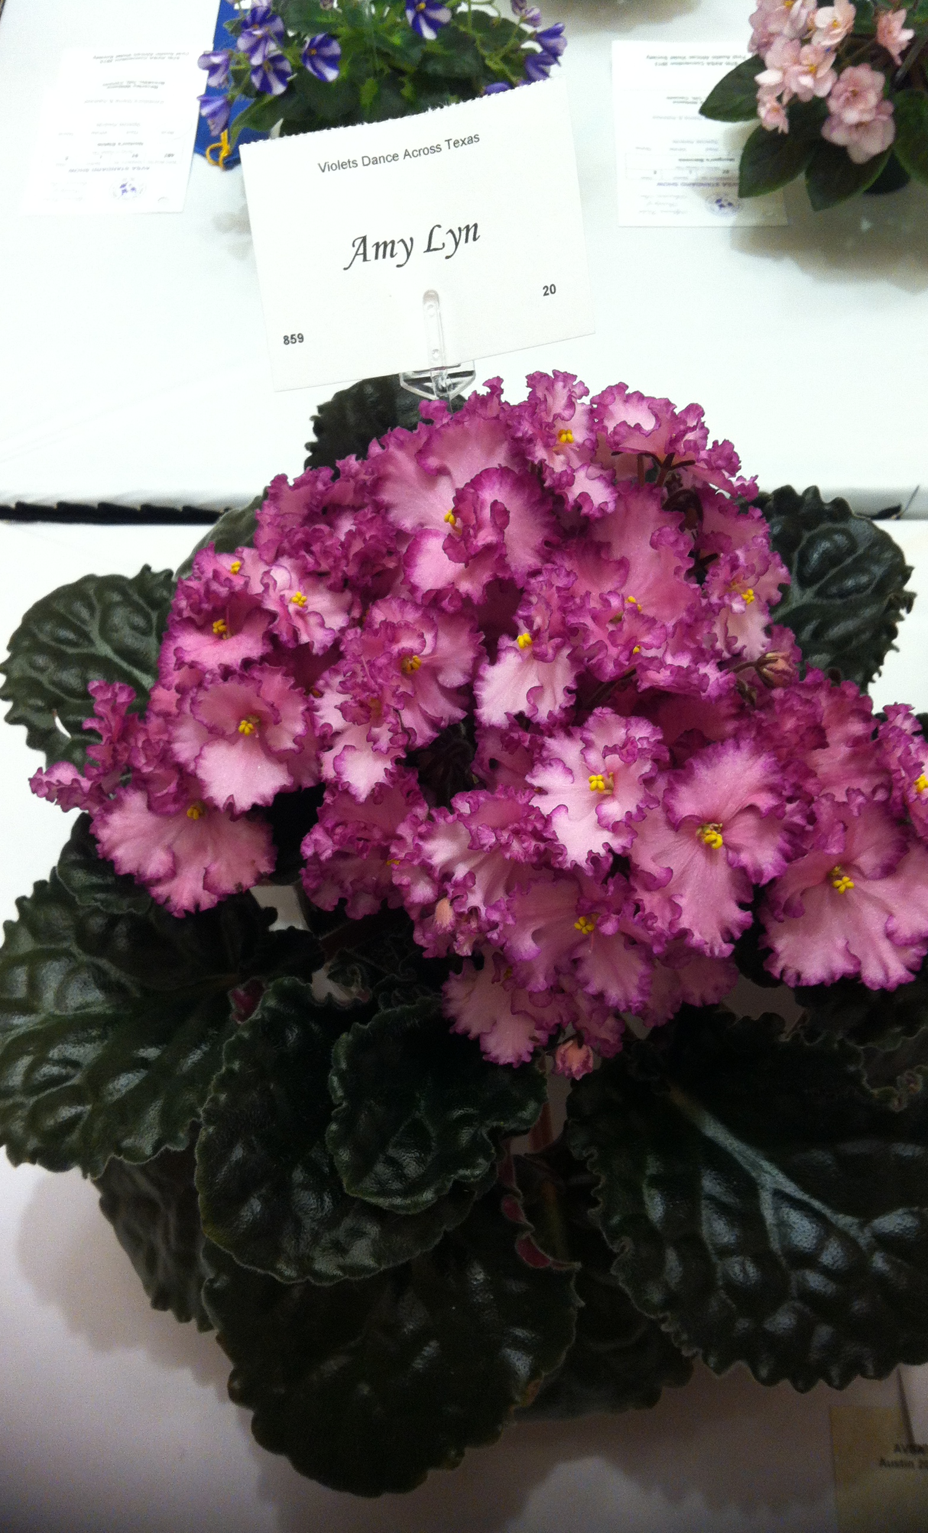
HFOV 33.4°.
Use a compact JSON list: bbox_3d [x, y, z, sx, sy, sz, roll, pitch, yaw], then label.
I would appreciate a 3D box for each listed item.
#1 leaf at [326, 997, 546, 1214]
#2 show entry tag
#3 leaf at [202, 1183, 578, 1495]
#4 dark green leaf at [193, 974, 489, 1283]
[{"bbox_3d":[-0.008,0.081,0.360,0.050,0.025,0.047,16,72,8],"label":"leaf"},{"bbox_3d":[-0.015,-0.164,0.478,0.103,0.008,0.077,-7,90,10],"label":"show entry tag"},{"bbox_3d":[-0.021,0.140,0.393,0.097,0.030,0.081,15,82,4],"label":"leaf"},{"bbox_3d":[-0.028,0.091,0.378,0.071,0.030,0.074,23,77,10],"label":"dark green leaf"}]

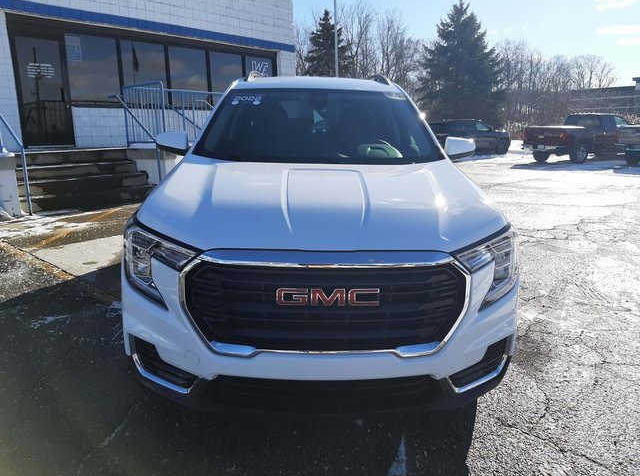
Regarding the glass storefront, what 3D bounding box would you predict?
[{"bbox_3d":[-3.509,-3.587,11.827,0.250,2.400,7.100,8,16,40],"label":"glass storefront"}]

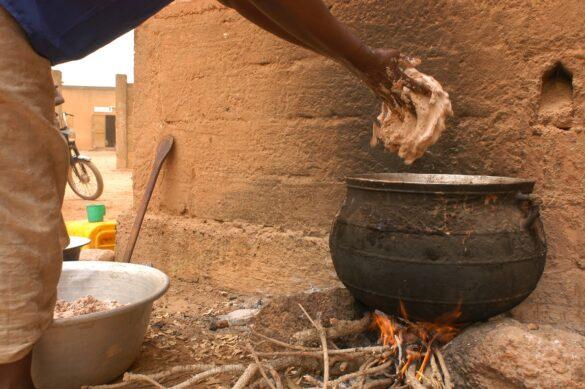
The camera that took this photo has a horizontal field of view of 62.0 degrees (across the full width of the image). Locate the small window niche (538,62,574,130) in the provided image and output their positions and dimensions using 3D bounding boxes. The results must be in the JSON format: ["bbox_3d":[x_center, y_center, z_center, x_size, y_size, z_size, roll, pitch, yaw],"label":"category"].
[{"bbox_3d":[0.825,-0.297,1.520,0.100,0.205,0.100,5,7,32],"label":"small window niche"}]

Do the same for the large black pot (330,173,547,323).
[{"bbox_3d":[0.366,0.135,1.300,0.540,0.360,0.540,1,6,0],"label":"large black pot"}]

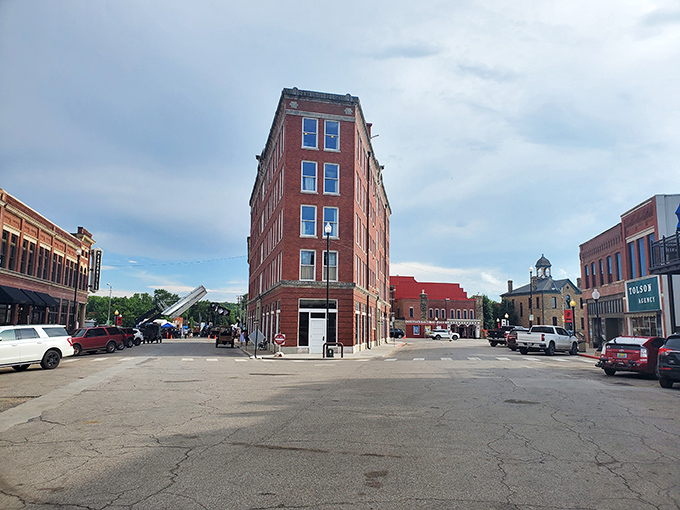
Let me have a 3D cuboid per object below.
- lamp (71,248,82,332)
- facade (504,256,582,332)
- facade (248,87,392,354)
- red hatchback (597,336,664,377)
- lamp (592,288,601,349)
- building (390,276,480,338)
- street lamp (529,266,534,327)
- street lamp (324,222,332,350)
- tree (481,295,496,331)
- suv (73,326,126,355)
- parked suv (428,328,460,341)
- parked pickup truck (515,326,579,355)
[{"bbox_3d":[-20.399,3.343,39.400,0.480,7.815,0.480,1,-8,0],"label":"lamp"},{"bbox_3d":[36.228,7.378,87.905,11.500,14.600,11.500,3,-9,-15],"label":"facade"},{"bbox_3d":[0.393,0.133,46.908,17.338,16.238,30.598,2,-8,-10],"label":"facade"},{"bbox_3d":[11.961,3.919,20.264,1.750,1.490,4.500,-7,-11,43],"label":"red hatchback"},{"bbox_3d":[15.802,4.032,31.268,0.500,3.928,0.500,1,-8,0],"label":"lamp"},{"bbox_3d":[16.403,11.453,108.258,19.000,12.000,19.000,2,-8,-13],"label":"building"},{"bbox_3d":[17.725,4.710,46.835,0.450,7.401,0.450,1,-8,0],"label":"street lamp"},{"bbox_3d":[-0.682,1.843,28.632,0.440,7.476,0.440,1,-8,0],"label":"street lamp"},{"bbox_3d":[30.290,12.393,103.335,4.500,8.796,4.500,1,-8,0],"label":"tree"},{"bbox_3d":[-18.363,6.219,37.267,2.000,1.930,5.200,-4,-10,31],"label":"suv"},{"bbox_3d":[16.078,12.360,79.067,4.750,1.740,1.920,2,-8,-10],"label":"parked suv"},{"bbox_3d":[13.894,5.641,33.962,2.060,1.920,5.870,-7,-11,43],"label":"parked pickup truck"}]

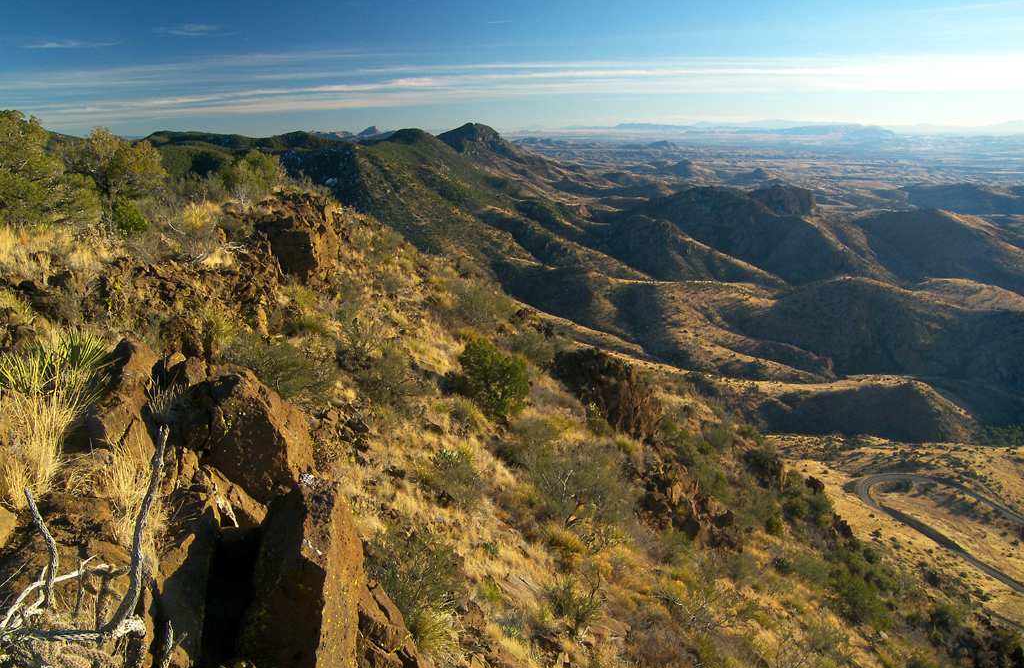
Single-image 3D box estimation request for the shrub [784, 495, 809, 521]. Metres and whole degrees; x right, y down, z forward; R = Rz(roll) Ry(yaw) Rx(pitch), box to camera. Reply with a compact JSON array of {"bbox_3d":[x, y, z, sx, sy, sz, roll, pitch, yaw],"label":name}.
[{"bbox_3d":[19.234,11.730,48.000,1.570,1.770,1.460,8,18,23],"label":"shrub"}]

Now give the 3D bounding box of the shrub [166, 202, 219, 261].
[{"bbox_3d":[-9.000,-2.887,20.000,1.530,1.730,1.420,-7,18,-23],"label":"shrub"}]

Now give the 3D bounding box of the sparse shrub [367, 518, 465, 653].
[{"bbox_3d":[-1.083,2.678,7.500,1.180,1.390,1.100,-2,17,-9],"label":"sparse shrub"}]

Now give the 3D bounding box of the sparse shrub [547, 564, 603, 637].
[{"bbox_3d":[1.232,5.255,14.000,1.100,1.330,1.100,2,16,6],"label":"sparse shrub"}]

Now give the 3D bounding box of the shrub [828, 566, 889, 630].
[{"bbox_3d":[13.704,10.431,28.000,2.370,2.430,2.210,10,19,29],"label":"shrub"}]

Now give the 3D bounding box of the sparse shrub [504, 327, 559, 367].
[{"bbox_3d":[0.796,0.511,29.000,2.250,1.580,2.090,1,17,2],"label":"sparse shrub"}]

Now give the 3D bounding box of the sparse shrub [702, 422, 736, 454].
[{"bbox_3d":[12.215,6.123,42.000,1.890,1.750,1.800,5,17,17],"label":"sparse shrub"}]

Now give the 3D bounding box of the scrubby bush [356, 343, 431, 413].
[{"bbox_3d":[-3.227,1.222,19.500,1.980,1.990,1.880,-3,16,-10],"label":"scrubby bush"}]

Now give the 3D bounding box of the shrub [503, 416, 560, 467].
[{"bbox_3d":[0.586,3.407,22.500,1.900,1.670,1.810,0,16,2],"label":"shrub"}]

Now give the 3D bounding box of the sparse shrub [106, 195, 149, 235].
[{"bbox_3d":[-14.080,-4.376,26.000,1.570,1.440,1.460,-8,19,-27],"label":"sparse shrub"}]

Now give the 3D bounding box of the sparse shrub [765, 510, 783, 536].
[{"bbox_3d":[11.831,8.541,32.000,0.900,1.190,0.900,7,17,22],"label":"sparse shrub"}]

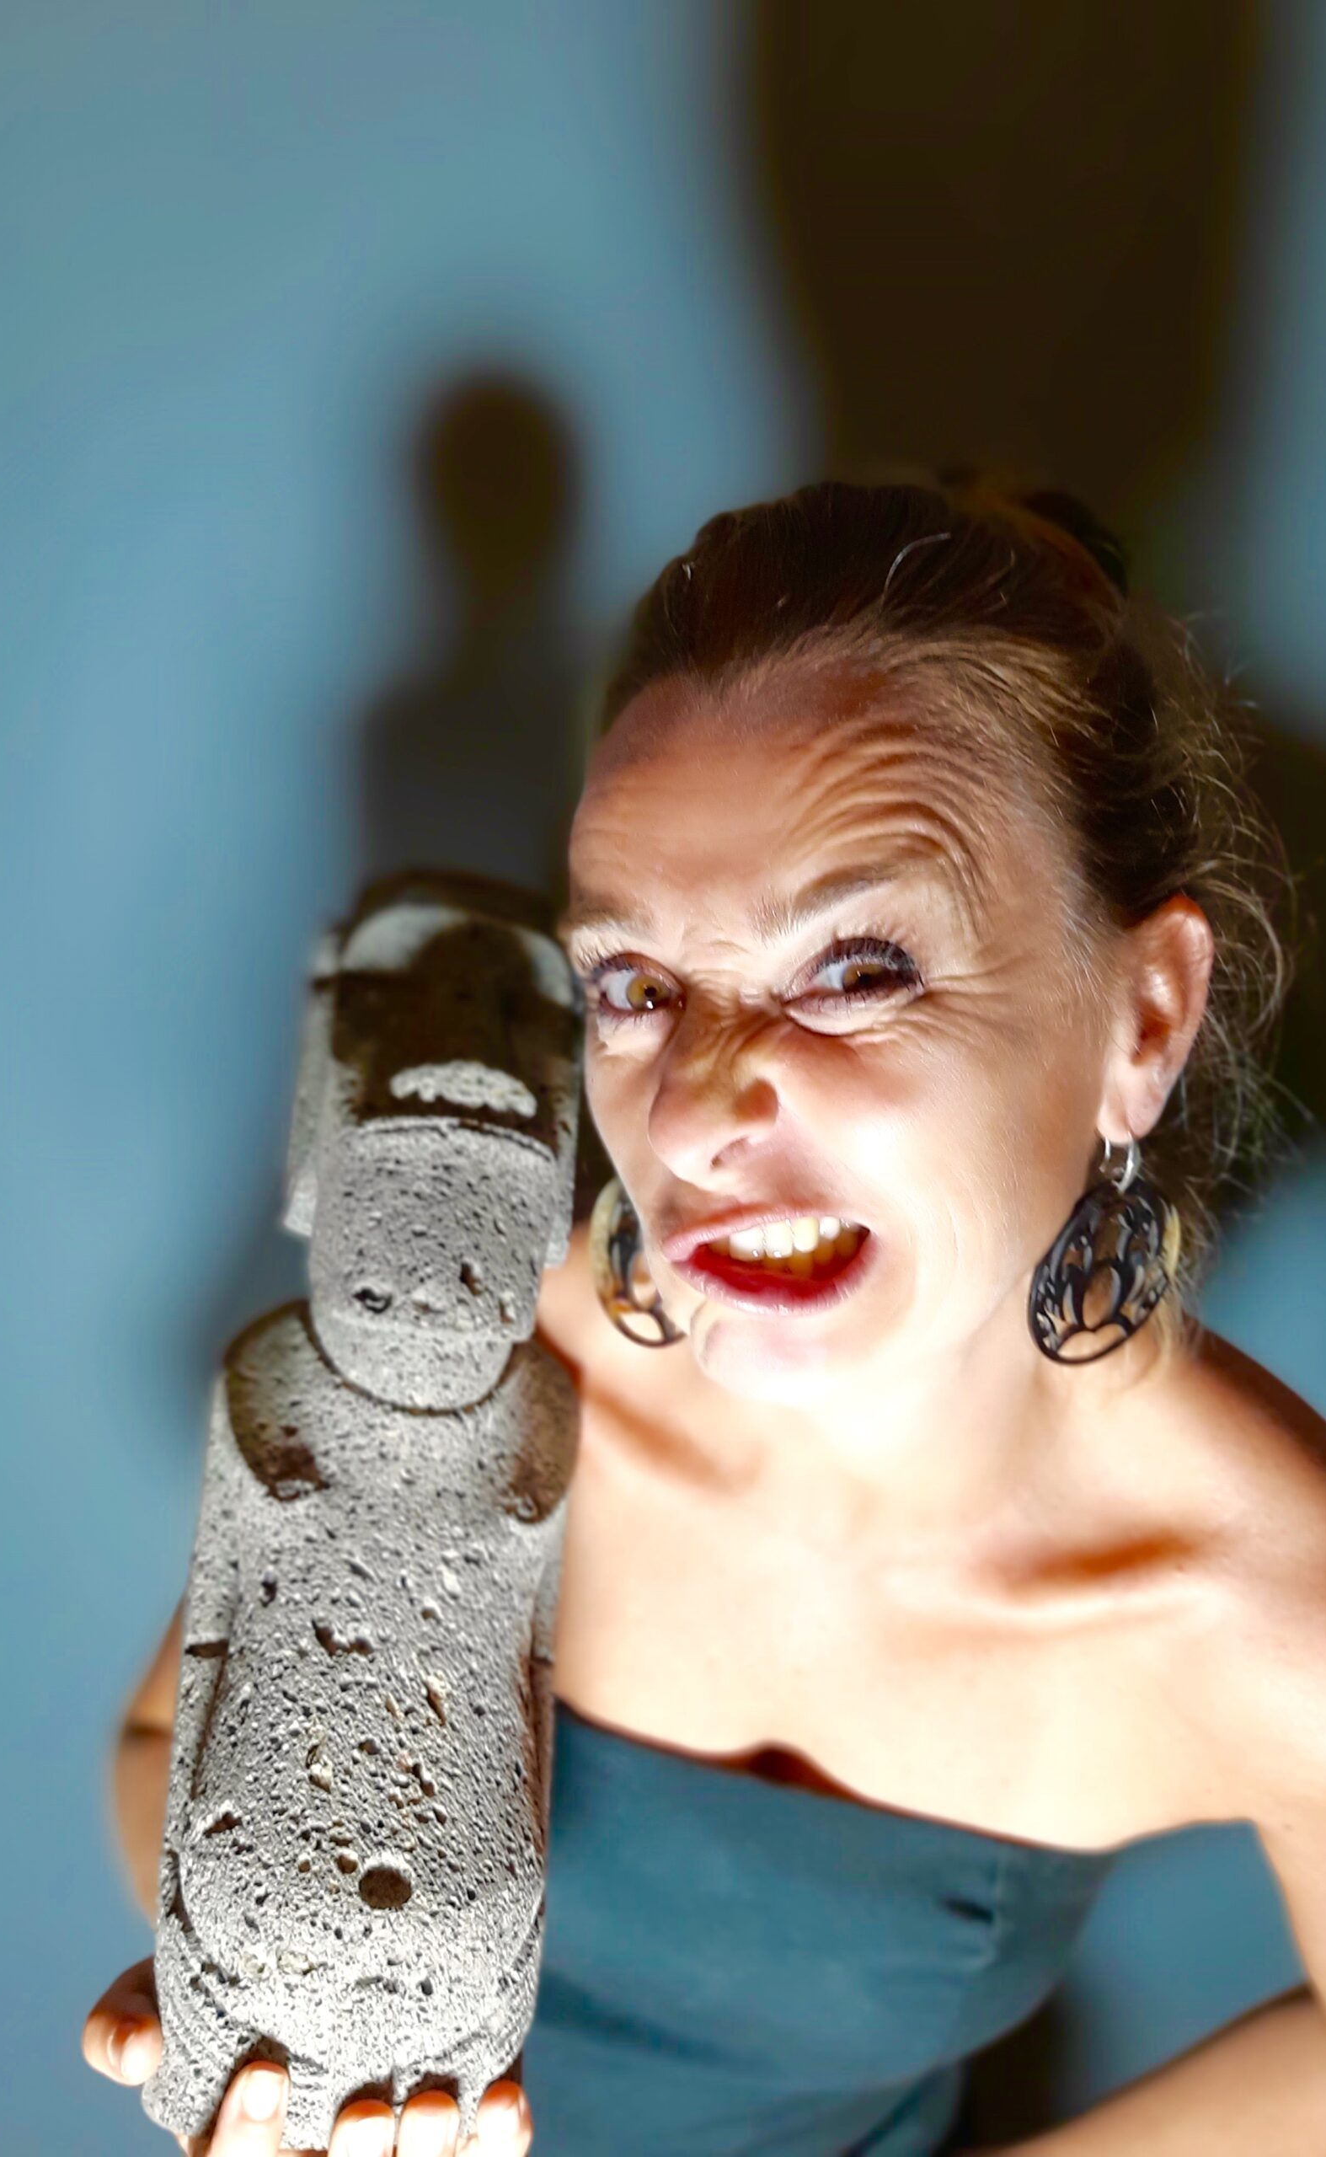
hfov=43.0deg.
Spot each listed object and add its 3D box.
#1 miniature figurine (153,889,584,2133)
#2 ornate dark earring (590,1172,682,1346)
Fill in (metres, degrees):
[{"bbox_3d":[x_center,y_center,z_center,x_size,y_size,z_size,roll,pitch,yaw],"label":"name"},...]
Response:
[{"bbox_3d":[-0.086,0.114,0.530,0.108,0.360,0.090,7,-22,-14],"label":"miniature figurine"},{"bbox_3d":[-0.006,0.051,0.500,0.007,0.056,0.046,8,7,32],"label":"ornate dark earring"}]

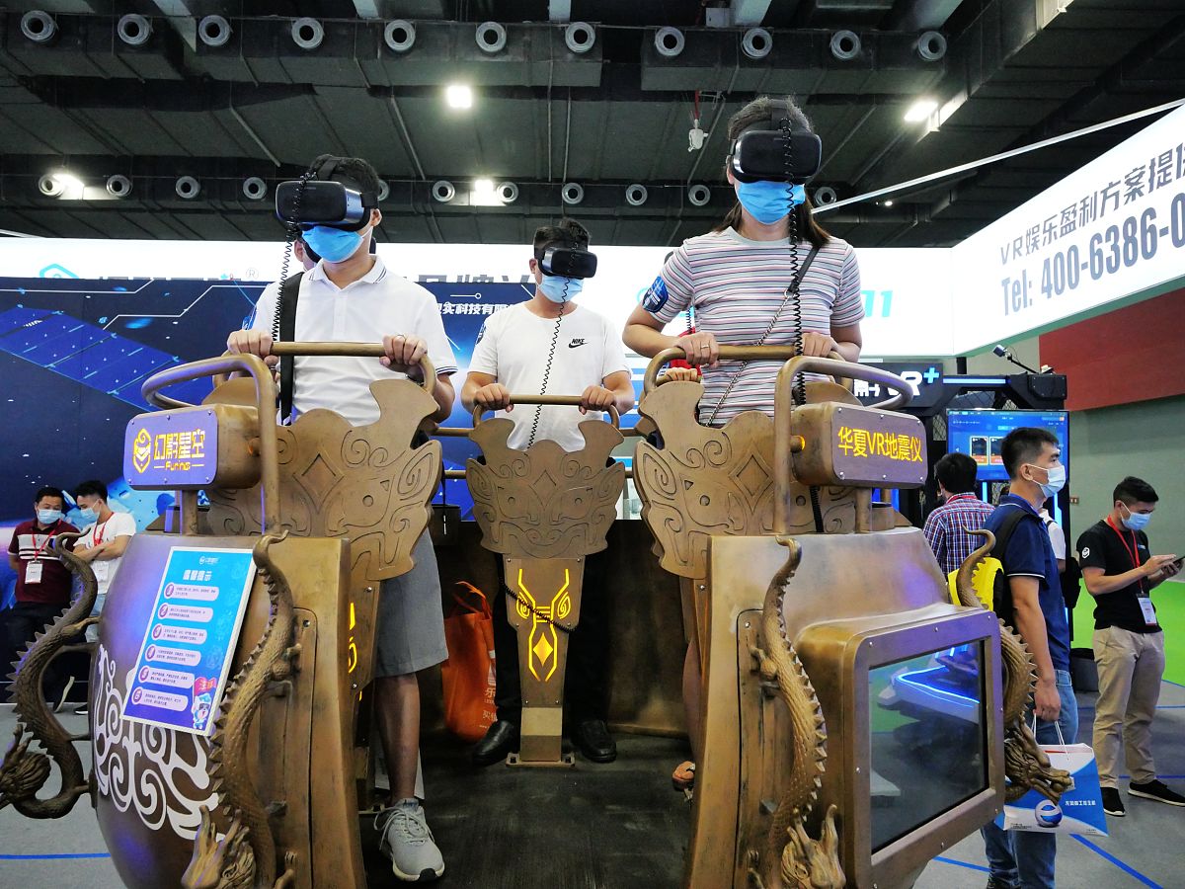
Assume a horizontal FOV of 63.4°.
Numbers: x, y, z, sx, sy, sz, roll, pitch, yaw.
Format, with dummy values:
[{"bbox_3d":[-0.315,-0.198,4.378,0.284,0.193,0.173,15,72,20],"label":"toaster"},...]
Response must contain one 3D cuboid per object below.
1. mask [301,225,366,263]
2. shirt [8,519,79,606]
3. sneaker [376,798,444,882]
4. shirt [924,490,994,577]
[{"bbox_3d":[-0.595,-0.461,2.200,0.142,0.100,0.100,0,-3,7],"label":"mask"},{"bbox_3d":[-3.863,0.824,6.750,0.440,0.610,0.250,0,-3,-6],"label":"shirt"},{"bbox_3d":[-0.422,0.915,2.269,0.112,0.120,0.290,1,-3,-19],"label":"sneaker"},{"bbox_3d":[1.750,0.563,4.500,0.460,0.700,0.280,0,-3,-9],"label":"shirt"}]

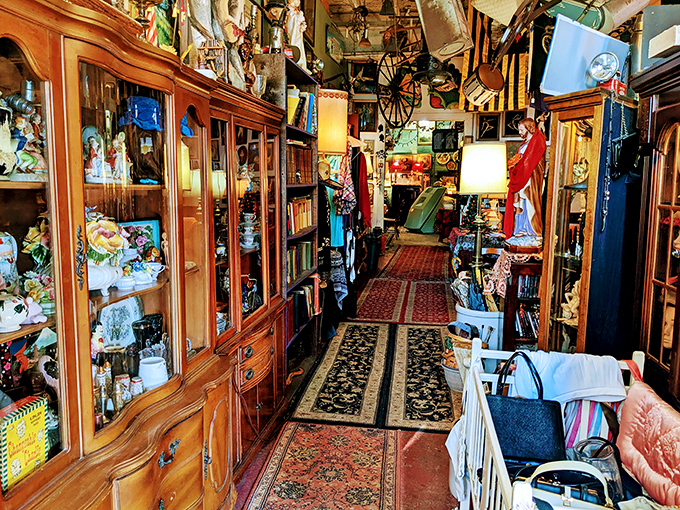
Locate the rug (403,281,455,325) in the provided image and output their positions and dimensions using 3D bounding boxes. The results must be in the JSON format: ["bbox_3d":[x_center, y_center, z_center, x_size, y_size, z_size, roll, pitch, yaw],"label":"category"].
[{"bbox_3d":[1.211,0.590,7.045,0.643,0.012,2.478,2,8,9],"label":"rug"}]

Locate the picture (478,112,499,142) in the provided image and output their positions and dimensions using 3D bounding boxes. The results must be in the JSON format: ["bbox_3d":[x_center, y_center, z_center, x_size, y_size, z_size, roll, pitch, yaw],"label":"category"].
[{"bbox_3d":[3.106,-2.677,11.100,0.469,0.579,0.030,2,8,9],"label":"picture"}]

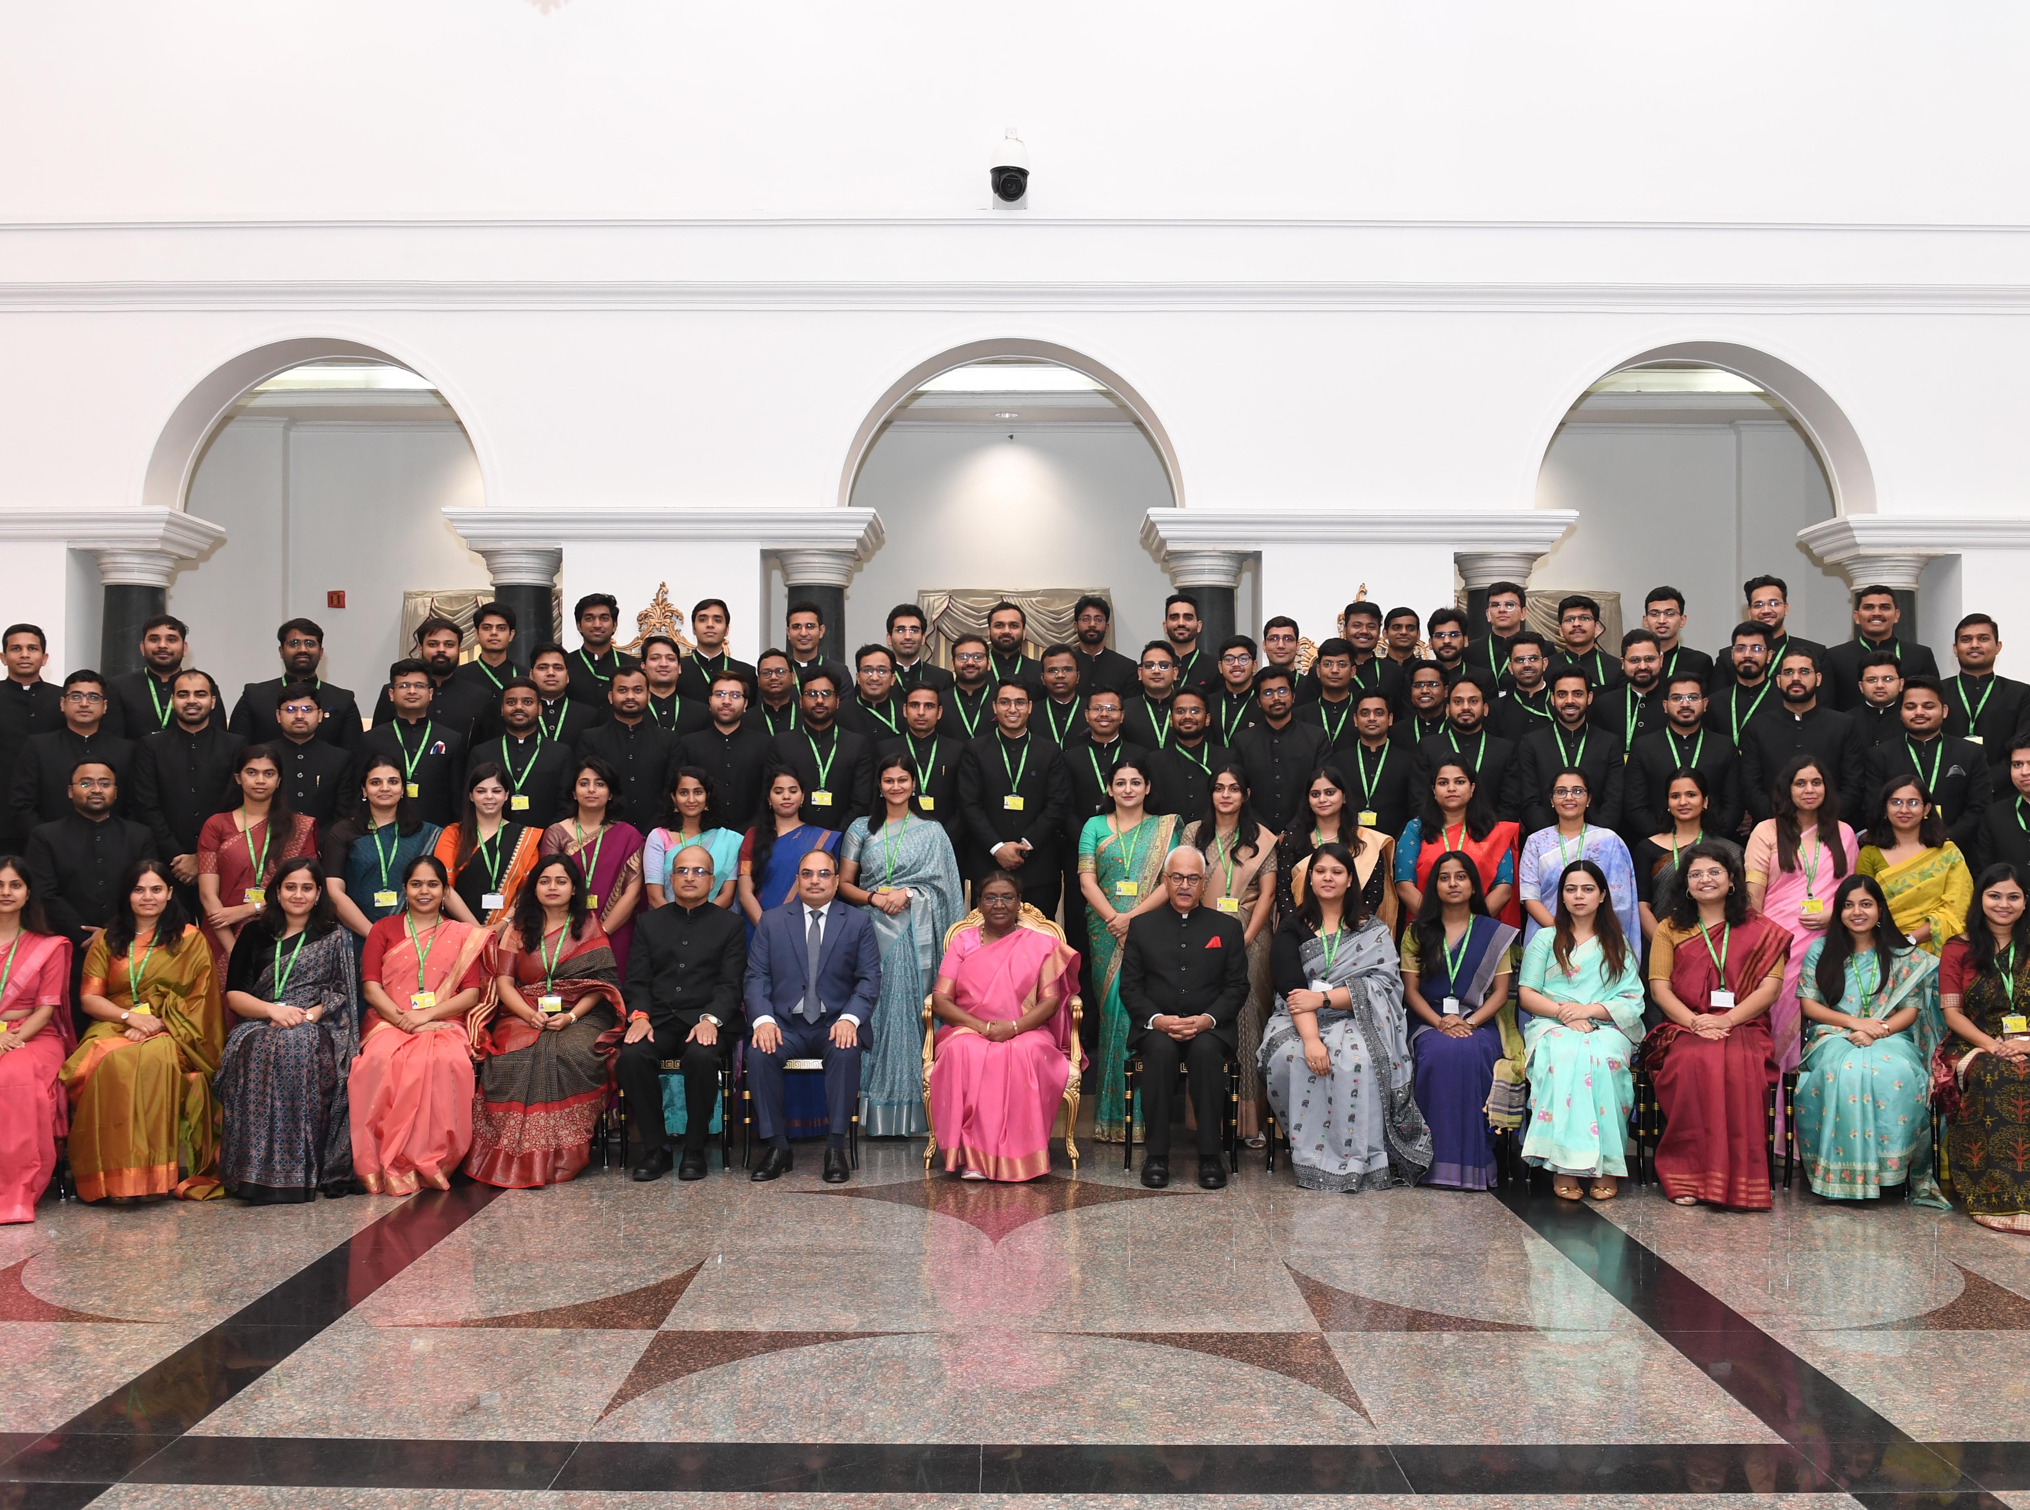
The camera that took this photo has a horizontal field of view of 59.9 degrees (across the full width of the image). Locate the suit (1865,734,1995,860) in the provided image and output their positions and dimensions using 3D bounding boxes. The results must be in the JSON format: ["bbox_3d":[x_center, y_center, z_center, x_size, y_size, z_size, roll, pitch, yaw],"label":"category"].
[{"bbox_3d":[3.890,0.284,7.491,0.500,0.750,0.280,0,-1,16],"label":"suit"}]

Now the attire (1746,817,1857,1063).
[{"bbox_3d":[3.168,0.934,7.078,0.470,1.360,0.330,0,-2,18],"label":"attire"}]

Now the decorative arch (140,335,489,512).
[{"bbox_3d":[-3.796,-1.791,9.748,1.860,0.950,0.420,0,-1,0],"label":"decorative arch"}]

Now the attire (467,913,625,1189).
[{"bbox_3d":[-1.801,1.113,6.812,0.600,0.980,0.700,0,-2,-6],"label":"attire"}]

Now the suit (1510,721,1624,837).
[{"bbox_3d":[2.429,0.621,7.737,0.520,1.515,0.310,0,-2,15],"label":"suit"}]

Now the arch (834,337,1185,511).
[{"bbox_3d":[-0.023,-1.829,10.053,1.920,0.958,0.450,0,-2,0],"label":"arch"}]

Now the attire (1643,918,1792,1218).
[{"bbox_3d":[2.602,1.108,6.534,0.520,1.020,0.680,0,-2,20],"label":"attire"}]

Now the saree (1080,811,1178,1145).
[{"bbox_3d":[0.497,0.926,7.481,0.460,1.380,0.370,0,-1,0],"label":"saree"}]

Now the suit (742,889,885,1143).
[{"bbox_3d":[-0.820,1.052,7.079,0.550,0.930,0.600,0,-1,-5],"label":"suit"}]

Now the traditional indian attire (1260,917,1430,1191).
[{"bbox_3d":[1.271,1.134,6.837,0.620,0.975,0.680,0,-1,5],"label":"traditional indian attire"}]

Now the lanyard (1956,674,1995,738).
[{"bbox_3d":[4.240,-0.209,7.809,0.170,0.290,0.110,-1,-2,20],"label":"lanyard"}]

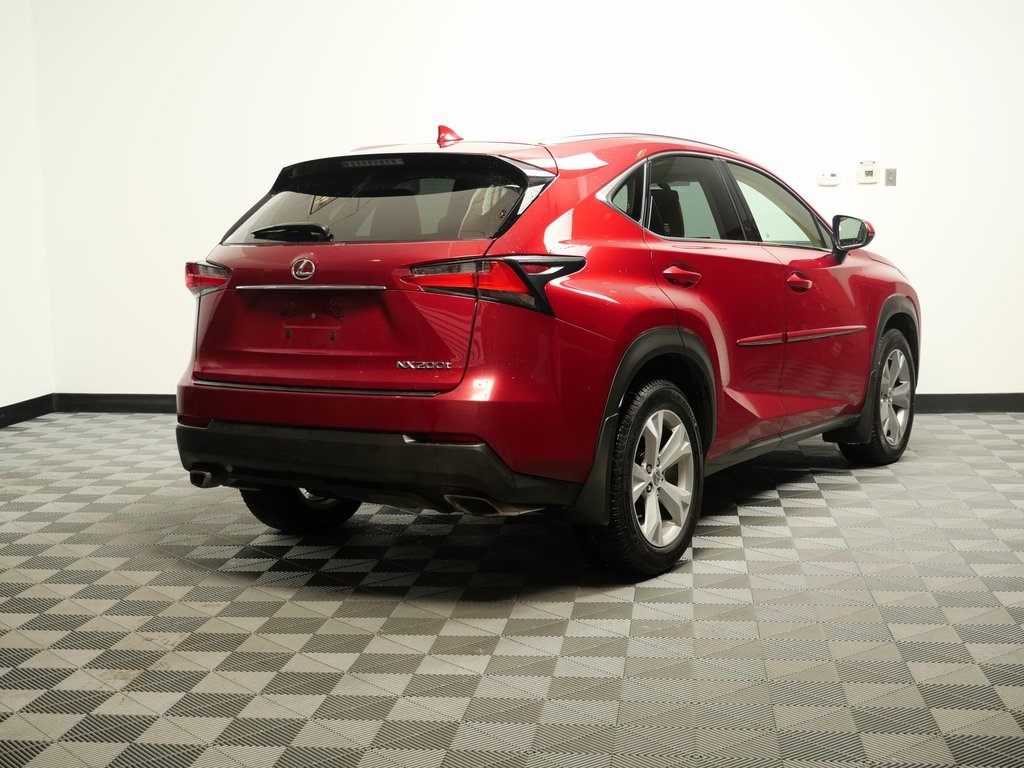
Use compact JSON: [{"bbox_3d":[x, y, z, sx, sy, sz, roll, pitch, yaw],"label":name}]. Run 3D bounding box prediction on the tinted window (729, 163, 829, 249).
[{"bbox_3d":[1.213,-0.790,5.878,0.060,0.404,0.950,-23,-7,34],"label":"tinted window"}]

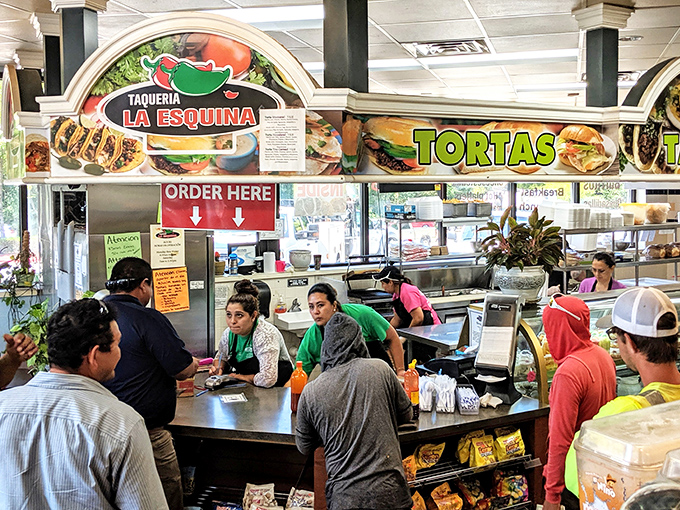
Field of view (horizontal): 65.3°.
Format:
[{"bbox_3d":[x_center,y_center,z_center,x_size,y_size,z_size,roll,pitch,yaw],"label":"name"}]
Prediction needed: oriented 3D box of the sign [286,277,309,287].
[{"bbox_3d":[-0.435,0.285,5.500,0.225,0.085,0.010,-3,7,-21],"label":"sign"}]

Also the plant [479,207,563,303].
[{"bbox_3d":[1.174,-0.003,3.450,0.490,0.600,0.490,-3,7,-19],"label":"plant"}]

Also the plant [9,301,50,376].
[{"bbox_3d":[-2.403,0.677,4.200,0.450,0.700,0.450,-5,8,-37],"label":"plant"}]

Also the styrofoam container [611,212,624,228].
[{"bbox_3d":[2.590,-0.327,4.950,0.140,0.150,0.150,-3,7,-21],"label":"styrofoam container"}]

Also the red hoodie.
[{"bbox_3d":[1.088,0.658,2.400,0.440,0.920,0.340,-4,8,-31],"label":"red hoodie"}]

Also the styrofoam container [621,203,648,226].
[{"bbox_3d":[2.776,-0.382,5.000,0.250,0.220,0.230,-3,7,-21],"label":"styrofoam container"}]

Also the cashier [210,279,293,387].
[{"bbox_3d":[-0.486,0.949,3.228,0.480,1.550,0.580,2,7,23],"label":"cashier"}]

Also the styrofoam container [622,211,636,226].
[{"bbox_3d":[2.697,-0.336,4.950,0.120,0.140,0.120,-3,7,-21],"label":"styrofoam container"}]

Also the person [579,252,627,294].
[{"bbox_3d":[2.185,0.790,4.519,0.470,1.570,0.380,2,7,17],"label":"person"}]

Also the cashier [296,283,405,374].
[{"bbox_3d":[0.078,0.932,3.347,0.600,1.550,0.720,2,7,17],"label":"cashier"}]

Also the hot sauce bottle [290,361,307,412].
[{"bbox_3d":[-0.214,0.679,2.740,0.082,0.262,0.082,0,7,6],"label":"hot sauce bottle"}]

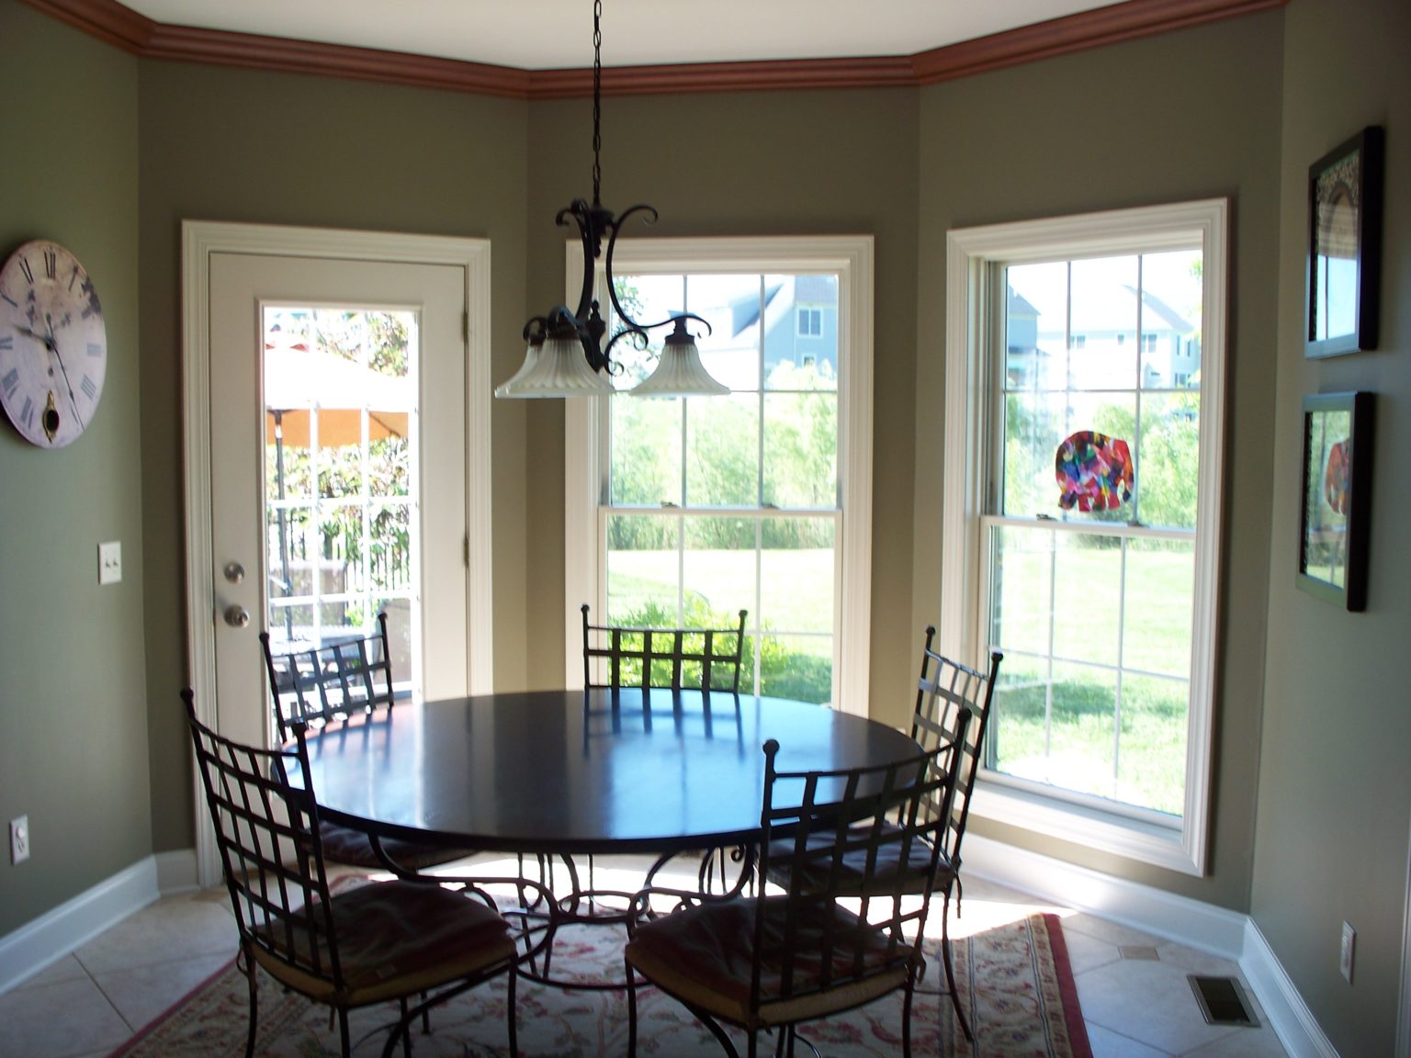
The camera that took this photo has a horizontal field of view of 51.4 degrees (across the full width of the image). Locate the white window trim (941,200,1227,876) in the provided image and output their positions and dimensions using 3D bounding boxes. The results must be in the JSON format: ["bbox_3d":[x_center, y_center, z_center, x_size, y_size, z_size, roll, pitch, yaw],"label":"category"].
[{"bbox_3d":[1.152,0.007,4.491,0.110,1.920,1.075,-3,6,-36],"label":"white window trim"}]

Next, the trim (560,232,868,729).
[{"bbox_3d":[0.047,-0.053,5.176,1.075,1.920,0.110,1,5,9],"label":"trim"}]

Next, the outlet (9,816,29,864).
[{"bbox_3d":[-1.808,0.823,3.875,0.015,0.119,0.075,1,5,10],"label":"outlet"}]

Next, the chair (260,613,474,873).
[{"bbox_3d":[-0.811,0.745,3.836,0.540,0.966,0.480,3,6,33],"label":"chair"}]

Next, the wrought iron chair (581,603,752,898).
[{"bbox_3d":[-0.164,0.732,4.090,0.480,0.966,0.540,1,5,10],"label":"wrought iron chair"}]

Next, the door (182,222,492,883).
[{"bbox_3d":[-1.213,0.076,4.885,1.065,2.130,0.100,-3,6,-35],"label":"door"}]

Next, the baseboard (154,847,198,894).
[{"bbox_3d":[-1.655,1.077,4.606,0.140,0.135,0.018,-3,6,-35],"label":"baseboard"}]

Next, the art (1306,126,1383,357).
[{"bbox_3d":[1.379,-0.598,3.171,0.040,0.460,0.450,1,5,8],"label":"art"}]

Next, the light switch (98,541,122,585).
[{"bbox_3d":[-1.745,0.100,4.307,0.012,0.119,0.118,1,5,10],"label":"light switch"}]

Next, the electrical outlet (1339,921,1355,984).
[{"bbox_3d":[1.352,0.889,3.077,0.010,0.116,0.073,1,5,8],"label":"electrical outlet"}]

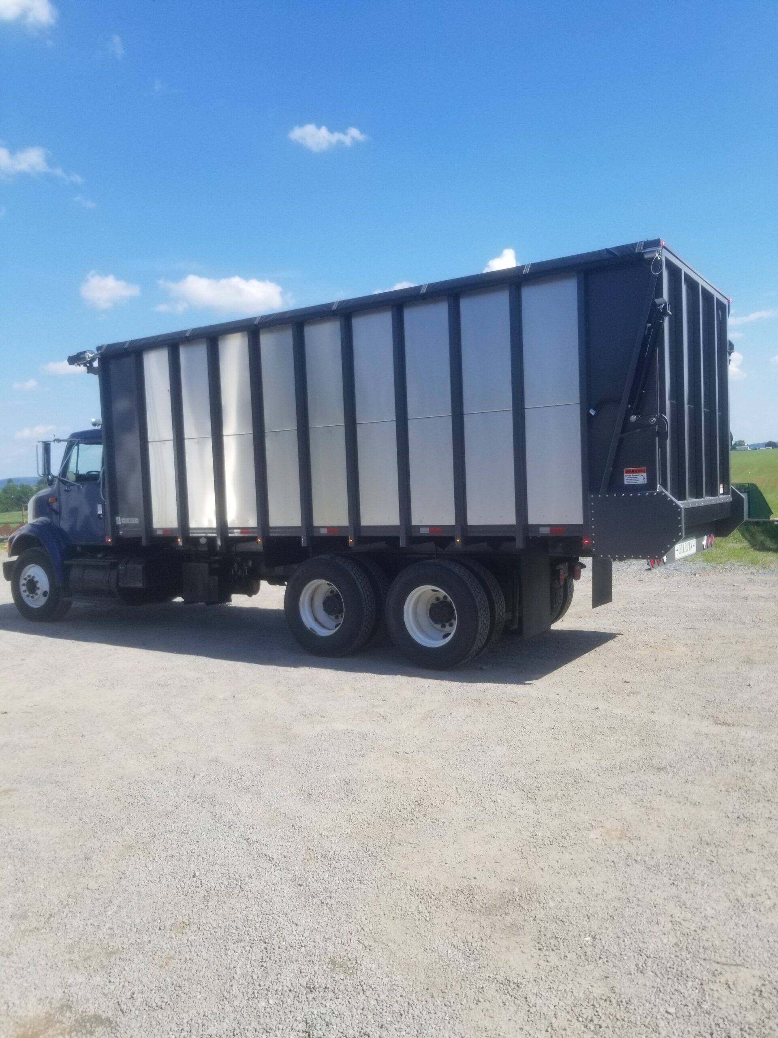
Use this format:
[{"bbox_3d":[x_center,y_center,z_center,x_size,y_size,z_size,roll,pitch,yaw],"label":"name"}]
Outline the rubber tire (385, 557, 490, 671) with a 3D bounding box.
[{"bbox_3d":[0.460,0.906,7.492,1.040,1.040,0.280,0,4,34],"label":"rubber tire"}]

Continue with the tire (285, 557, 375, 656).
[{"bbox_3d":[-0.634,0.912,8.217,1.040,1.040,0.280,0,4,34],"label":"tire"}]

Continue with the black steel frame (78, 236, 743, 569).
[{"bbox_3d":[0.013,-0.991,8.914,6.900,2.440,2.600,0,4,34],"label":"black steel frame"}]

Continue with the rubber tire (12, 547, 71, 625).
[{"bbox_3d":[-4.947,0.933,11.103,1.040,1.040,0.280,-1,4,27],"label":"rubber tire"}]

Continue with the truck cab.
[{"bbox_3d":[-4.072,-0.496,11.661,2.290,1.650,2.200,0,4,34],"label":"truck cab"}]

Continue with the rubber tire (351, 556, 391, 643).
[{"bbox_3d":[-0.455,0.888,8.488,1.040,1.040,0.280,0,4,34],"label":"rubber tire"}]

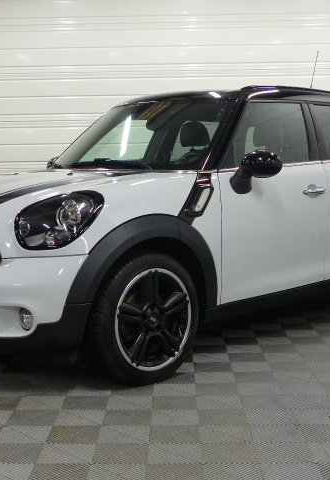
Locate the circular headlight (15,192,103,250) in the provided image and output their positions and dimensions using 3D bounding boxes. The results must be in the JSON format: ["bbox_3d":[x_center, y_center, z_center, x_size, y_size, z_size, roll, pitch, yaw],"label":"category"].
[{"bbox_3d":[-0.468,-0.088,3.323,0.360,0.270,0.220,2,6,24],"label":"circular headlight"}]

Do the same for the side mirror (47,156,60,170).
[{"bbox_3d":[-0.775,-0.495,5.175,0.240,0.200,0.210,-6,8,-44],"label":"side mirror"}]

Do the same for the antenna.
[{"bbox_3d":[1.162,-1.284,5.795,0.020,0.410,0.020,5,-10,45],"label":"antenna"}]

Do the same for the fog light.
[{"bbox_3d":[-0.597,0.342,3.253,0.060,0.100,0.098,-6,8,-45],"label":"fog light"}]

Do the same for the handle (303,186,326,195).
[{"bbox_3d":[0.885,-0.290,4.382,0.210,0.037,0.045,-6,8,-45],"label":"handle"}]

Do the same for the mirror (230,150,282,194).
[{"bbox_3d":[0.477,-0.356,3.889,0.270,0.230,0.220,-6,8,-44],"label":"mirror"}]

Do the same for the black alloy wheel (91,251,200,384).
[{"bbox_3d":[-0.122,0.370,3.578,0.648,0.648,0.225,-6,7,-43],"label":"black alloy wheel"}]

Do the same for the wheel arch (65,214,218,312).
[{"bbox_3d":[-0.087,0.125,3.450,0.970,0.500,0.130,-6,8,-44],"label":"wheel arch"}]

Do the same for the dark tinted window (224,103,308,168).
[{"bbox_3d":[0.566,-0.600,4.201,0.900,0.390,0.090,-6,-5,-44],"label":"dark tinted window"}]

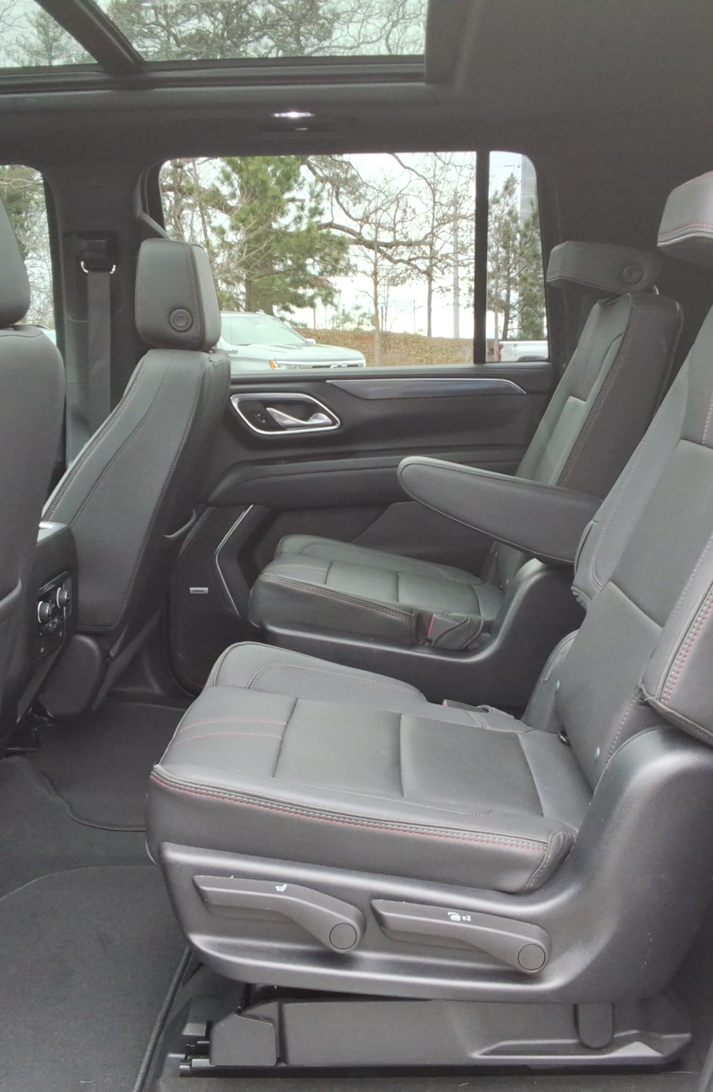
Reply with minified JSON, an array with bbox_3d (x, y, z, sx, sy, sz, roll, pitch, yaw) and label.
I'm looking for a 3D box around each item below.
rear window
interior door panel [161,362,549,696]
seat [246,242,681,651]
[{"bbox_3d":[0.000,-0.582,2.416,0.795,0.440,0.080,-1,10,2],"label":"rear window"},{"bbox_3d":[-0.005,-0.031,2.506,0.875,0.695,0.140,-1,10,2],"label":"interior door panel"},{"bbox_3d":[0.177,-0.127,2.132,0.710,0.797,0.570,-1,10,2],"label":"seat"}]

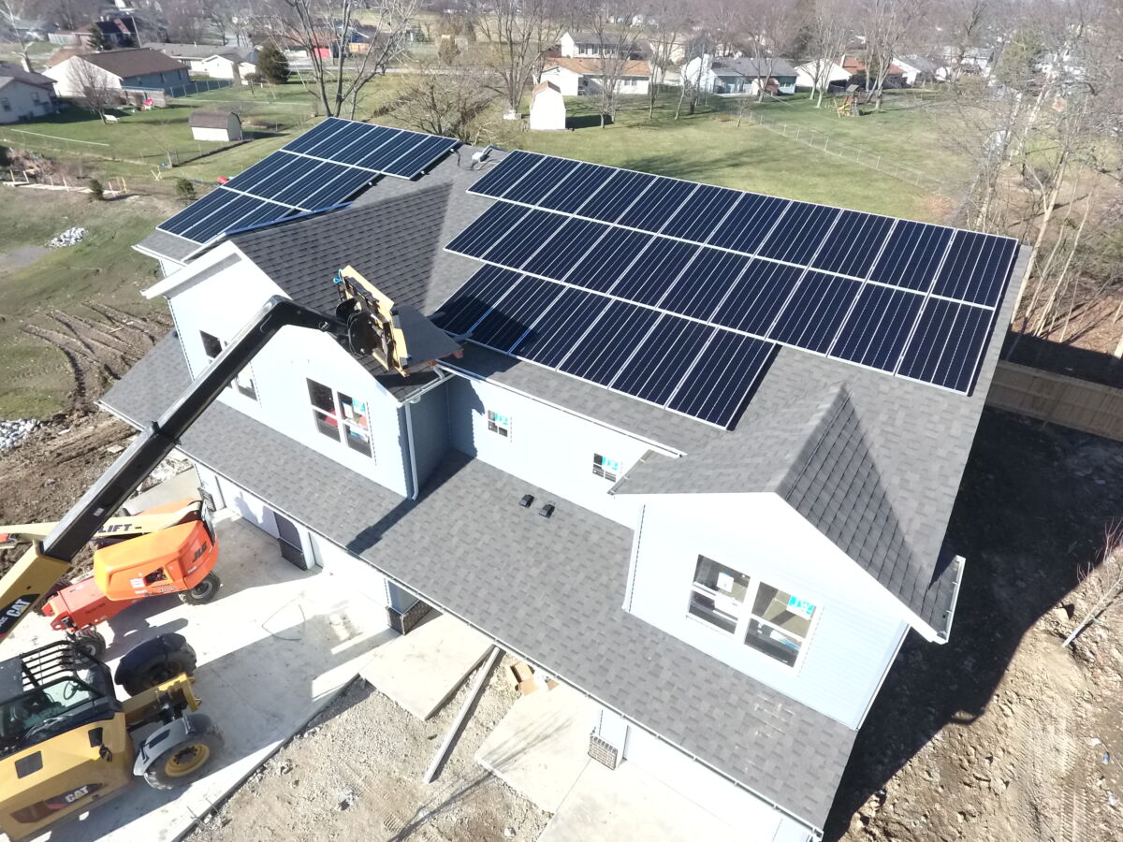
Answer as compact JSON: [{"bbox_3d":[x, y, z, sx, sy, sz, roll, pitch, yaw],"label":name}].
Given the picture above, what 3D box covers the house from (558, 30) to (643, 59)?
[{"bbox_3d":[9.229,-88.589,153.503,15.500,6.300,9.500,-5,33,-12],"label":"house"}]

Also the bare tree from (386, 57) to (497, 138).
[{"bbox_3d":[-11.216,-30.163,61.106,7.600,6.500,7.000,2,33,0],"label":"bare tree"}]

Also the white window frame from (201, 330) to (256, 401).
[{"bbox_3d":[-6.967,-1.154,13.605,1.580,1.240,0.120,21,37,26],"label":"white window frame"}]

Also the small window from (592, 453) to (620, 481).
[{"bbox_3d":[0.763,0.846,11.287,0.590,0.550,0.100,21,37,26],"label":"small window"}]

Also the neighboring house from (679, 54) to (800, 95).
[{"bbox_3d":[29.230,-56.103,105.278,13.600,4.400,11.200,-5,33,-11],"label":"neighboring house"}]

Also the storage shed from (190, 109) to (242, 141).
[{"bbox_3d":[-32.751,-27.998,61.390,3.100,2.400,2.400,0,33,-4],"label":"storage shed"}]

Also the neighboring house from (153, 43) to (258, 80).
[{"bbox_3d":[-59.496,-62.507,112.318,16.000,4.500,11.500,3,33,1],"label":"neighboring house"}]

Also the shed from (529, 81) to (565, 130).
[{"bbox_3d":[-1.545,-33.135,68.053,3.700,4.100,4.200,-2,33,-8],"label":"shed"}]

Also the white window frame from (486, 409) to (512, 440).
[{"bbox_3d":[-1.217,0.073,12.334,0.590,0.550,0.100,21,37,26],"label":"white window frame"}]

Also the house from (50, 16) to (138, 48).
[{"bbox_3d":[-91.105,-75.803,126.655,14.500,4.700,8.500,-23,41,-34],"label":"house"}]

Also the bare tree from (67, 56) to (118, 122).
[{"bbox_3d":[-41.911,-29.495,58.231,4.000,5.200,4.000,-17,38,-28],"label":"bare tree"}]

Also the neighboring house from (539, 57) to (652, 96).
[{"bbox_3d":[4.700,-52.108,98.027,16.000,4.400,11.000,1,33,-3],"label":"neighboring house"}]

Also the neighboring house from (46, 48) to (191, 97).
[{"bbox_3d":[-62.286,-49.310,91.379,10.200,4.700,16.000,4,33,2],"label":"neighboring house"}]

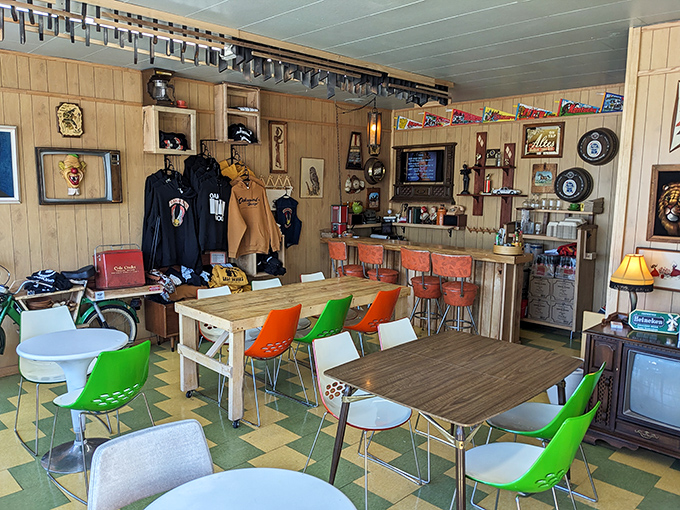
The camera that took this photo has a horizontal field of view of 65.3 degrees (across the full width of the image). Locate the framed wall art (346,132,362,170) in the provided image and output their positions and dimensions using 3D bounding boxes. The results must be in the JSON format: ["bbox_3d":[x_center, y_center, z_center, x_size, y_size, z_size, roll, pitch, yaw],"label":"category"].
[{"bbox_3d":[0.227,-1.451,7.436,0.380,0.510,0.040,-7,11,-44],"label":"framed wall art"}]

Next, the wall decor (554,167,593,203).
[{"bbox_3d":[2.700,-0.800,6.121,0.400,0.400,0.130,8,10,44],"label":"wall decor"}]

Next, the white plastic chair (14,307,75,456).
[{"bbox_3d":[-1.924,0.819,3.640,0.505,0.815,0.550,-7,11,-44],"label":"white plastic chair"}]

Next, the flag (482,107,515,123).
[{"bbox_3d":[2.035,-1.792,6.740,0.020,0.196,0.455,-7,11,-44],"label":"flag"}]

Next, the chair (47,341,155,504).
[{"bbox_3d":[-1.368,0.903,3.163,0.520,0.820,0.510,7,10,39],"label":"chair"}]

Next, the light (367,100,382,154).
[{"bbox_3d":[0.443,-1.595,6.742,0.200,0.680,0.200,-7,11,-44],"label":"light"}]

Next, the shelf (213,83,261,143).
[{"bbox_3d":[-1.134,-1.565,5.946,0.485,0.613,0.190,-7,11,-44],"label":"shelf"}]

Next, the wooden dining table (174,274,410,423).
[{"bbox_3d":[-0.330,0.732,4.665,1.909,0.772,0.790,-6,11,-42],"label":"wooden dining table"}]

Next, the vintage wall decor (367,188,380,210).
[{"bbox_3d":[0.495,-0.818,7.875,0.025,0.325,0.295,8,10,44],"label":"vintage wall decor"}]

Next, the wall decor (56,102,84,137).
[{"bbox_3d":[-2.470,-1.232,4.862,0.230,0.313,0.025,-7,11,-44],"label":"wall decor"}]

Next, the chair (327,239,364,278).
[{"bbox_3d":[0.139,0.348,6.711,0.470,0.950,0.420,-5,9,-35],"label":"chair"}]

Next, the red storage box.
[{"bbox_3d":[-2.112,0.125,5.080,0.362,0.406,0.260,-7,1,-44],"label":"red storage box"}]

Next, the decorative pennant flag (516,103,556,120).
[{"bbox_3d":[2.329,-1.712,6.279,0.020,0.208,0.525,-7,11,-44],"label":"decorative pennant flag"}]

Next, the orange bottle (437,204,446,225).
[{"bbox_3d":[1.383,-0.538,7.209,0.140,0.288,0.140,-7,11,-44],"label":"orange bottle"}]

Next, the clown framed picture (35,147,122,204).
[{"bbox_3d":[-2.399,-0.723,4.919,0.090,0.500,0.740,8,10,44],"label":"clown framed picture"}]

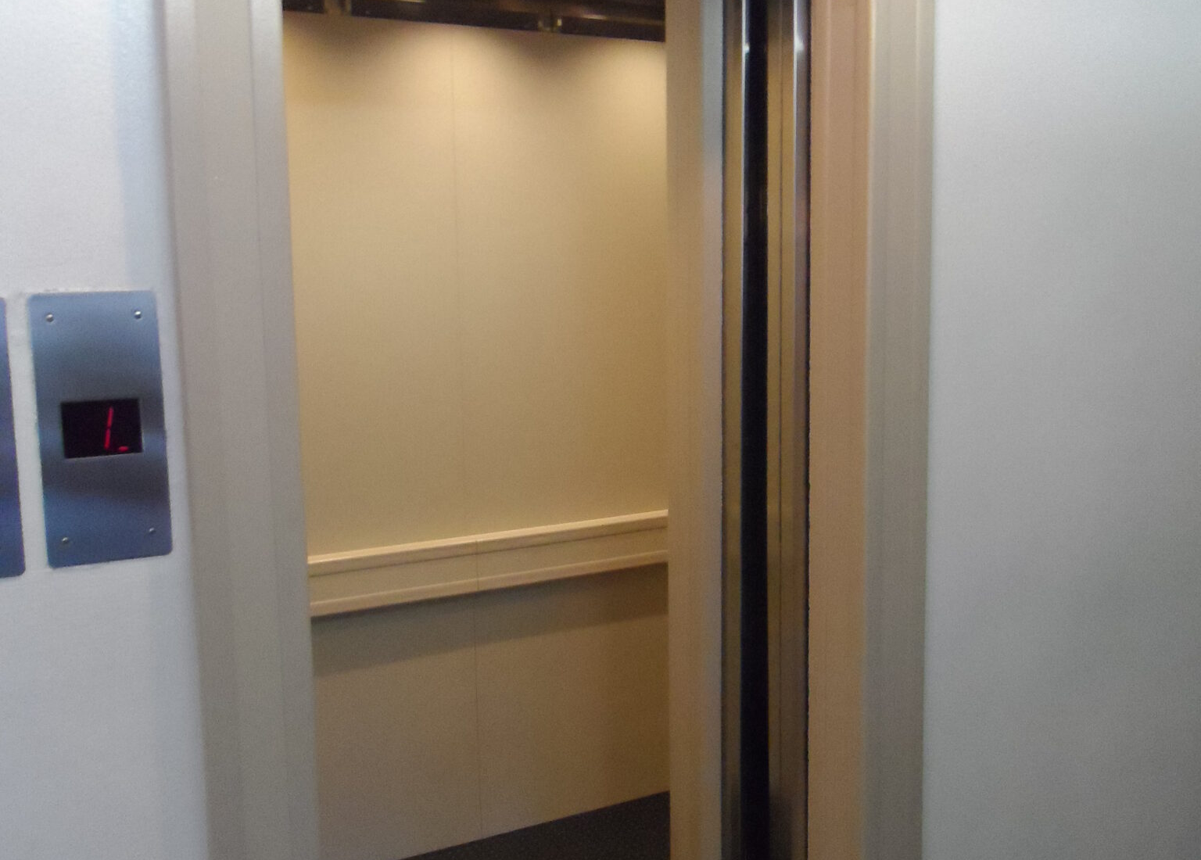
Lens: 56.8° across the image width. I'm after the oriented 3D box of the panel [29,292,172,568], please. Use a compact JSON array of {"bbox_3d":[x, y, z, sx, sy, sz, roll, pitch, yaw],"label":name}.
[{"bbox_3d":[-0.563,0.000,1.258,0.129,0.307,0.010,-5,8,-26],"label":"panel"}]

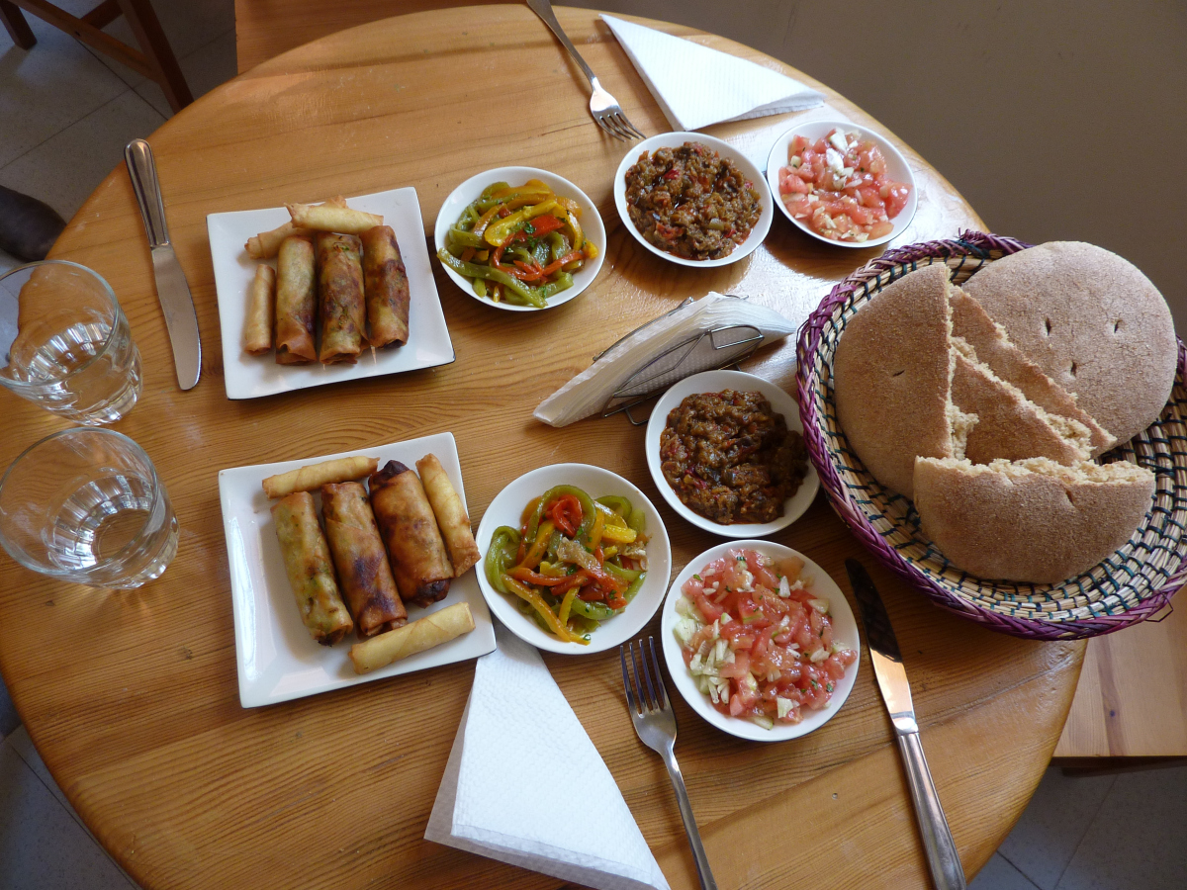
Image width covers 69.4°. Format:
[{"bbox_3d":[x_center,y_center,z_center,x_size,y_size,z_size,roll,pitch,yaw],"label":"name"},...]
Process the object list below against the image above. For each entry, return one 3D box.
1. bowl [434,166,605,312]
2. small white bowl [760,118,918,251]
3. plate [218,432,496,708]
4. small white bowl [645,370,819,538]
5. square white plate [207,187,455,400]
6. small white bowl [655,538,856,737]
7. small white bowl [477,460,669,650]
[{"bbox_3d":[-0.054,-0.145,0.632,0.123,0.029,0.123,3,68,-7],"label":"bowl"},{"bbox_3d":[0.195,-0.202,0.689,0.123,0.029,0.123,3,68,-7],"label":"small white bowl"},{"bbox_3d":[-0.147,0.074,0.536,0.146,0.020,0.146,-10,70,-12],"label":"plate"},{"bbox_3d":[0.093,0.009,0.591,0.123,0.029,0.123,3,68,-7],"label":"small white bowl"},{"bbox_3d":[-0.185,-0.106,0.604,0.146,0.020,0.146,-11,70,-12],"label":"square white plate"},{"bbox_3d":[0.102,0.124,0.546,0.123,0.029,0.123,3,68,-7],"label":"small white bowl"},{"bbox_3d":[-0.013,0.074,0.550,0.123,0.029,0.123,3,68,-7],"label":"small white bowl"}]

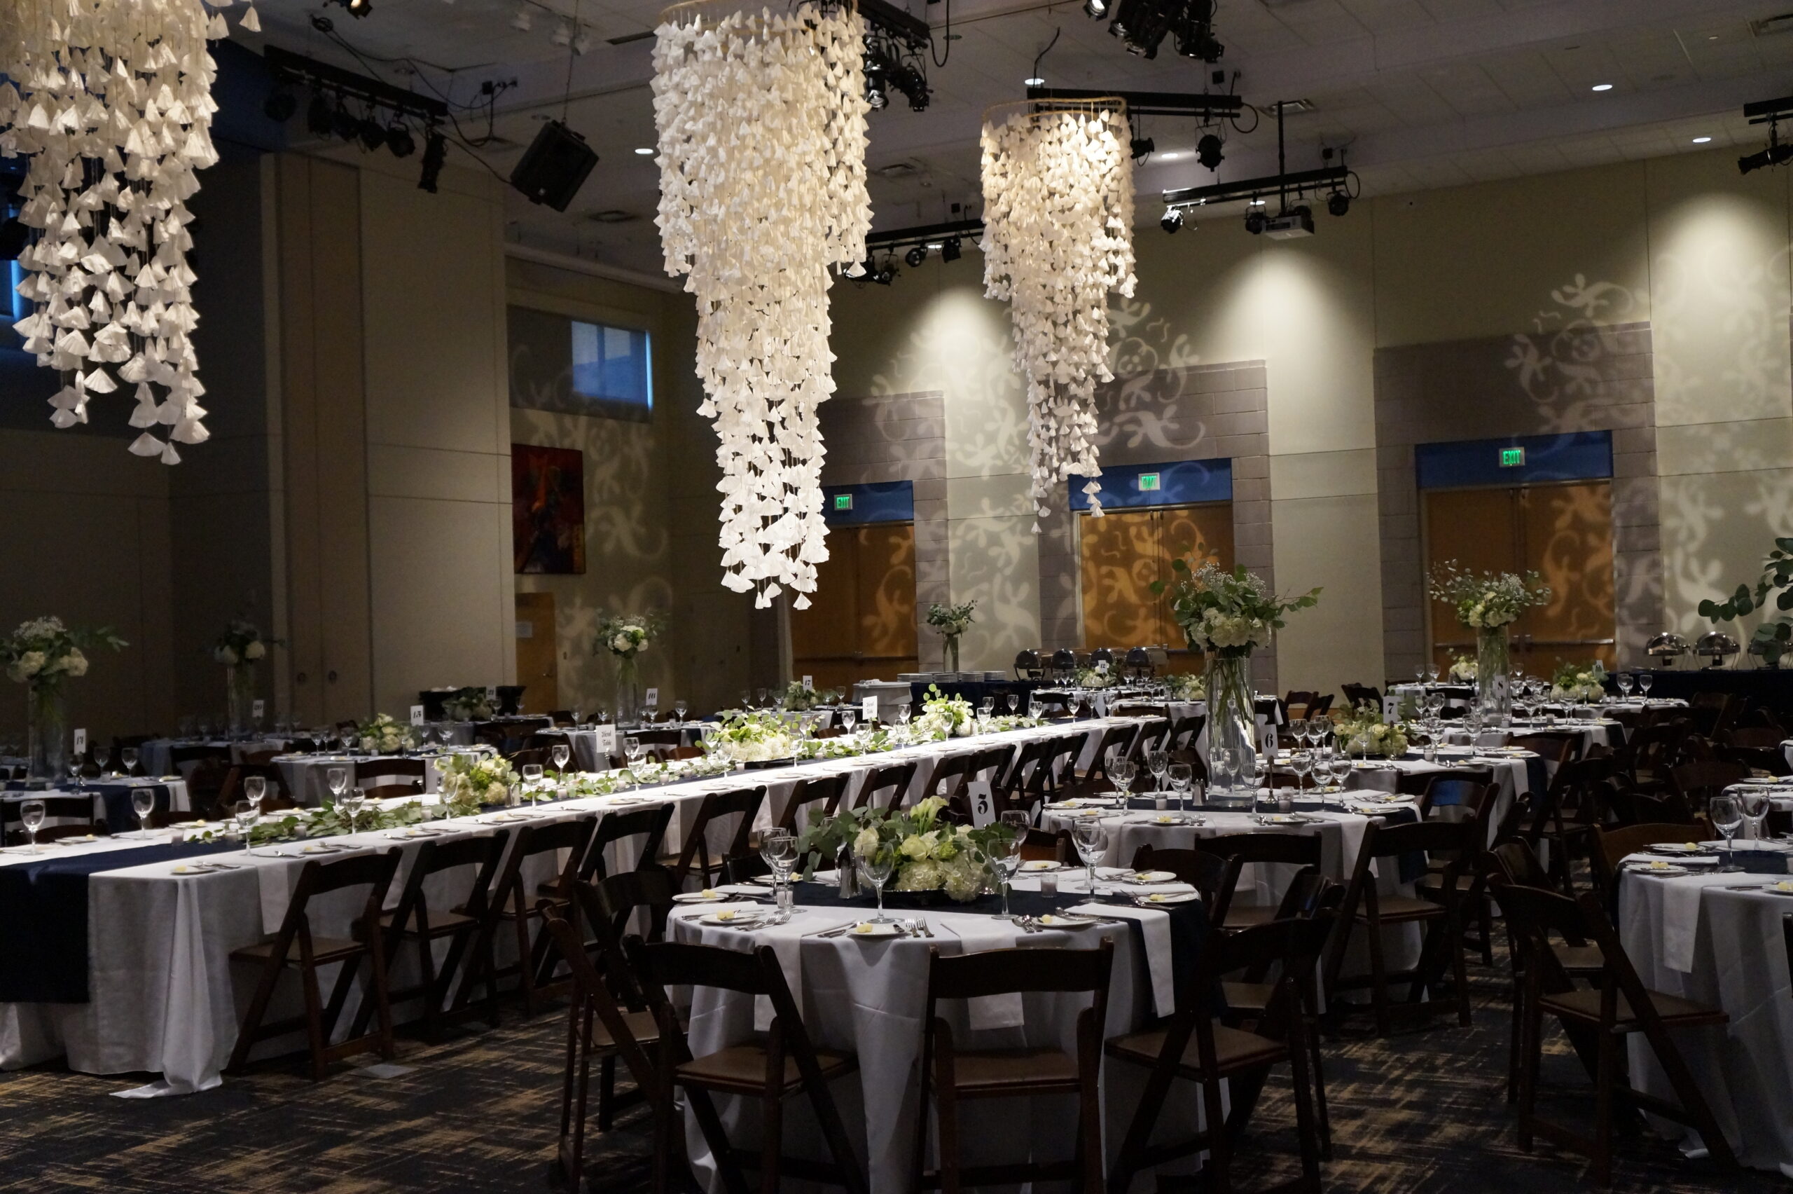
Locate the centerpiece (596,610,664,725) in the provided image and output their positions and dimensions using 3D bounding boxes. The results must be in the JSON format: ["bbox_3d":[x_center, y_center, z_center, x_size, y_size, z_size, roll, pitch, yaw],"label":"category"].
[{"bbox_3d":[-2.182,0.581,15.100,0.570,0.960,0.500,-2,-1,-8],"label":"centerpiece"}]

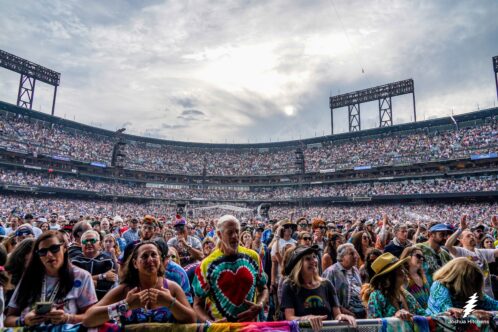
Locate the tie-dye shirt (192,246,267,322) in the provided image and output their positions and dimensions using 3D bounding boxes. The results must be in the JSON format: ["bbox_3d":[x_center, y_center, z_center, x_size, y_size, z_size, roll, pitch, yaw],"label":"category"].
[{"bbox_3d":[-0.138,0.886,2.420,0.550,0.640,0.310,2,-8,-15],"label":"tie-dye shirt"}]

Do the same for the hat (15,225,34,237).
[{"bbox_3d":[-2.328,0.665,3.450,0.180,0.130,0.230,4,-8,-25],"label":"hat"}]

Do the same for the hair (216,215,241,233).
[{"bbox_3d":[-0.148,0.419,2.400,0.165,0.160,0.200,5,-9,-30],"label":"hair"}]

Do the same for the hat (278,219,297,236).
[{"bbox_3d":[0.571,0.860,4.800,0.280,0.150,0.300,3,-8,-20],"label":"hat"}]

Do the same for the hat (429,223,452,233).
[{"bbox_3d":[2.221,0.713,3.850,0.270,0.120,0.190,-4,-9,30],"label":"hat"}]

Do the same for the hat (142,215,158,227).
[{"bbox_3d":[-1.083,0.599,3.650,0.180,0.130,0.220,-1,-8,10],"label":"hat"}]

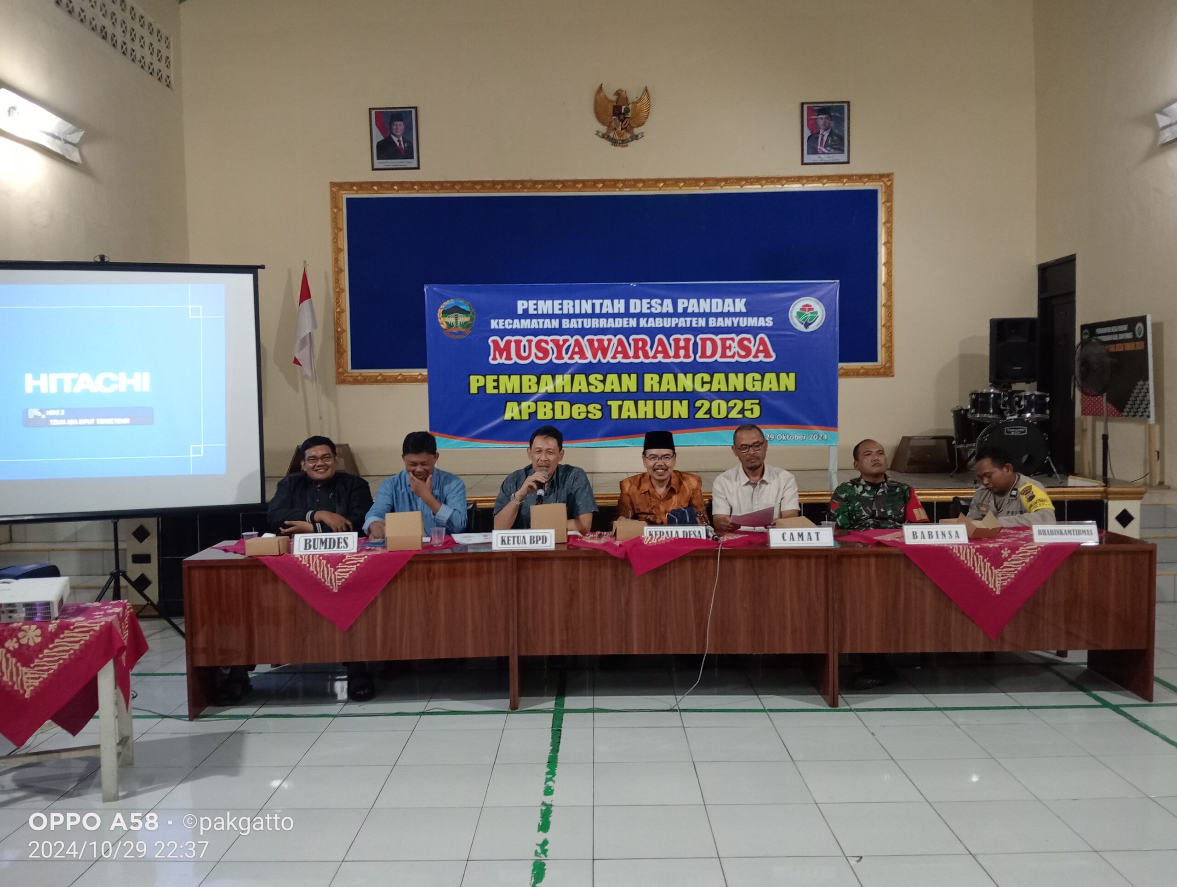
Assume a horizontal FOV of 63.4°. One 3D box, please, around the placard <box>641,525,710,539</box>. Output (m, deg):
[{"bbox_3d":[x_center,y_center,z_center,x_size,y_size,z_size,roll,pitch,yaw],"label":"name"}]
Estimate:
[{"bbox_3d":[0.417,0.444,4.623,0.300,0.098,0.060,-1,3,1],"label":"placard"}]

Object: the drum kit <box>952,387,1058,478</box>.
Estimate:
[{"bbox_3d":[3.622,-0.088,8.299,0.900,0.790,0.920,0,3,12],"label":"drum kit"}]

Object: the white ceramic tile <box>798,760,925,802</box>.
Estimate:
[{"bbox_3d":[1.021,1.284,3.626,0.400,0.010,0.400,-1,3,0],"label":"white ceramic tile"}]

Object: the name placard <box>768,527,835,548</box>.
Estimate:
[{"bbox_3d":[1.005,0.442,4.498,0.300,0.098,0.060,-1,3,1],"label":"name placard"}]

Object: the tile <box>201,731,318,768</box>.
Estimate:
[{"bbox_3d":[-1.376,1.300,4.042,0.400,0.010,0.400,-1,3,0],"label":"tile"}]

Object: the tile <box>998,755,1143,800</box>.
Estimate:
[{"bbox_3d":[1.821,1.273,3.622,0.400,0.010,0.400,-1,3,0],"label":"tile"}]

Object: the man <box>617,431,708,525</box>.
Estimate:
[{"bbox_3d":[0.400,0.578,5.060,0.518,1.281,0.780,-1,3,0],"label":"man"}]

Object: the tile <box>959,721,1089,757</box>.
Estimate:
[{"bbox_3d":[1.824,1.255,4.021,0.400,0.010,0.400,-1,3,0],"label":"tile"}]

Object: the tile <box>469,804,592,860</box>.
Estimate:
[{"bbox_3d":[-0.181,1.323,3.237,0.400,0.010,0.400,-1,3,0],"label":"tile"}]

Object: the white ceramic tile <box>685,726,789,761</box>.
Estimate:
[{"bbox_3d":[0.624,1.273,4.030,0.400,0.010,0.400,-1,3,0],"label":"white ceramic tile"}]

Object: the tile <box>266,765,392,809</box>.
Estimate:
[{"bbox_3d":[-0.979,1.311,3.634,0.400,0.010,0.400,-1,3,0],"label":"tile"}]

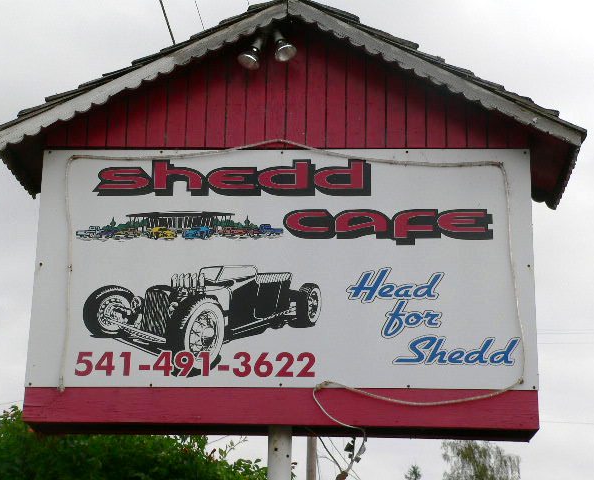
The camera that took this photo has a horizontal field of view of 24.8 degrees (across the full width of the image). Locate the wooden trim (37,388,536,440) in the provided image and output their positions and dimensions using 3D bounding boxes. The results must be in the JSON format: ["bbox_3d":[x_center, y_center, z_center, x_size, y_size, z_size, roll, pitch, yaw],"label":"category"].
[{"bbox_3d":[-0.078,0.843,6.545,2.440,0.173,0.340,0,-18,3],"label":"wooden trim"}]

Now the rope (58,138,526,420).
[{"bbox_3d":[-0.043,0.166,6.559,2.262,1.434,0.050,0,-18,3],"label":"rope"}]

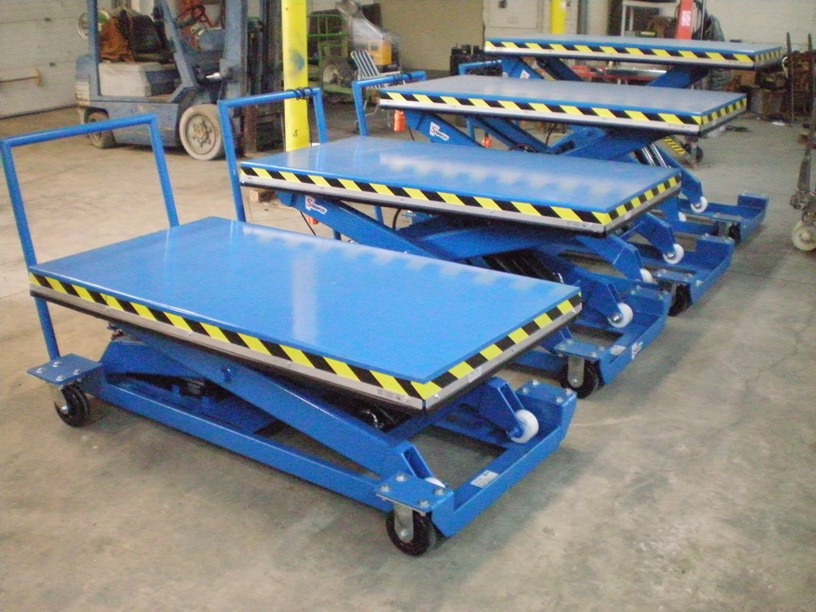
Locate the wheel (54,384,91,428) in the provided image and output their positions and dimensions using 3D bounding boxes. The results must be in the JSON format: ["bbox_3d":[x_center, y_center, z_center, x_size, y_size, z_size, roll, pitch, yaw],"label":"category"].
[{"bbox_3d":[-1.326,0.396,3.545,0.156,0.175,0.072,13,24,33],"label":"wheel"}]

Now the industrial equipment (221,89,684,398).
[{"bbox_3d":[0.165,-0.411,4.420,2.083,1.101,1.030,12,23,30],"label":"industrial equipment"}]

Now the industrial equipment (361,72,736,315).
[{"bbox_3d":[0.822,-0.730,5.310,2.046,1.101,1.030,12,23,30],"label":"industrial equipment"}]

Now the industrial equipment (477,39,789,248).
[{"bbox_3d":[1.533,-1.218,6.279,1.925,1.258,1.042,12,23,31],"label":"industrial equipment"}]

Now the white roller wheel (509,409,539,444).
[{"bbox_3d":[0.419,0.439,3.247,0.115,0.115,0.047,13,24,33],"label":"white roller wheel"}]

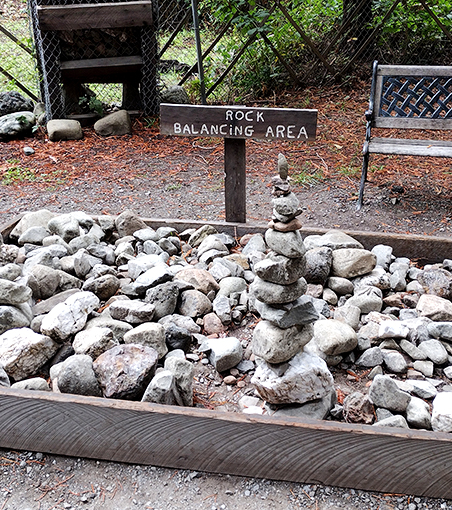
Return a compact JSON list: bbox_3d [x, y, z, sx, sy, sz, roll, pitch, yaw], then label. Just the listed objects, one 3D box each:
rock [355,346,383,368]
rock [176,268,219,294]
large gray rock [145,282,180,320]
[{"bbox_3d":[0.468,0.337,1.743,0.088,0.064,0.073,5,28,16],"label":"rock"},{"bbox_3d":[-0.130,0.121,2.336,0.190,0.110,0.140,3,28,9],"label":"rock"},{"bbox_3d":[-0.258,0.181,2.157,0.139,0.124,0.134,-3,26,-4],"label":"large gray rock"}]

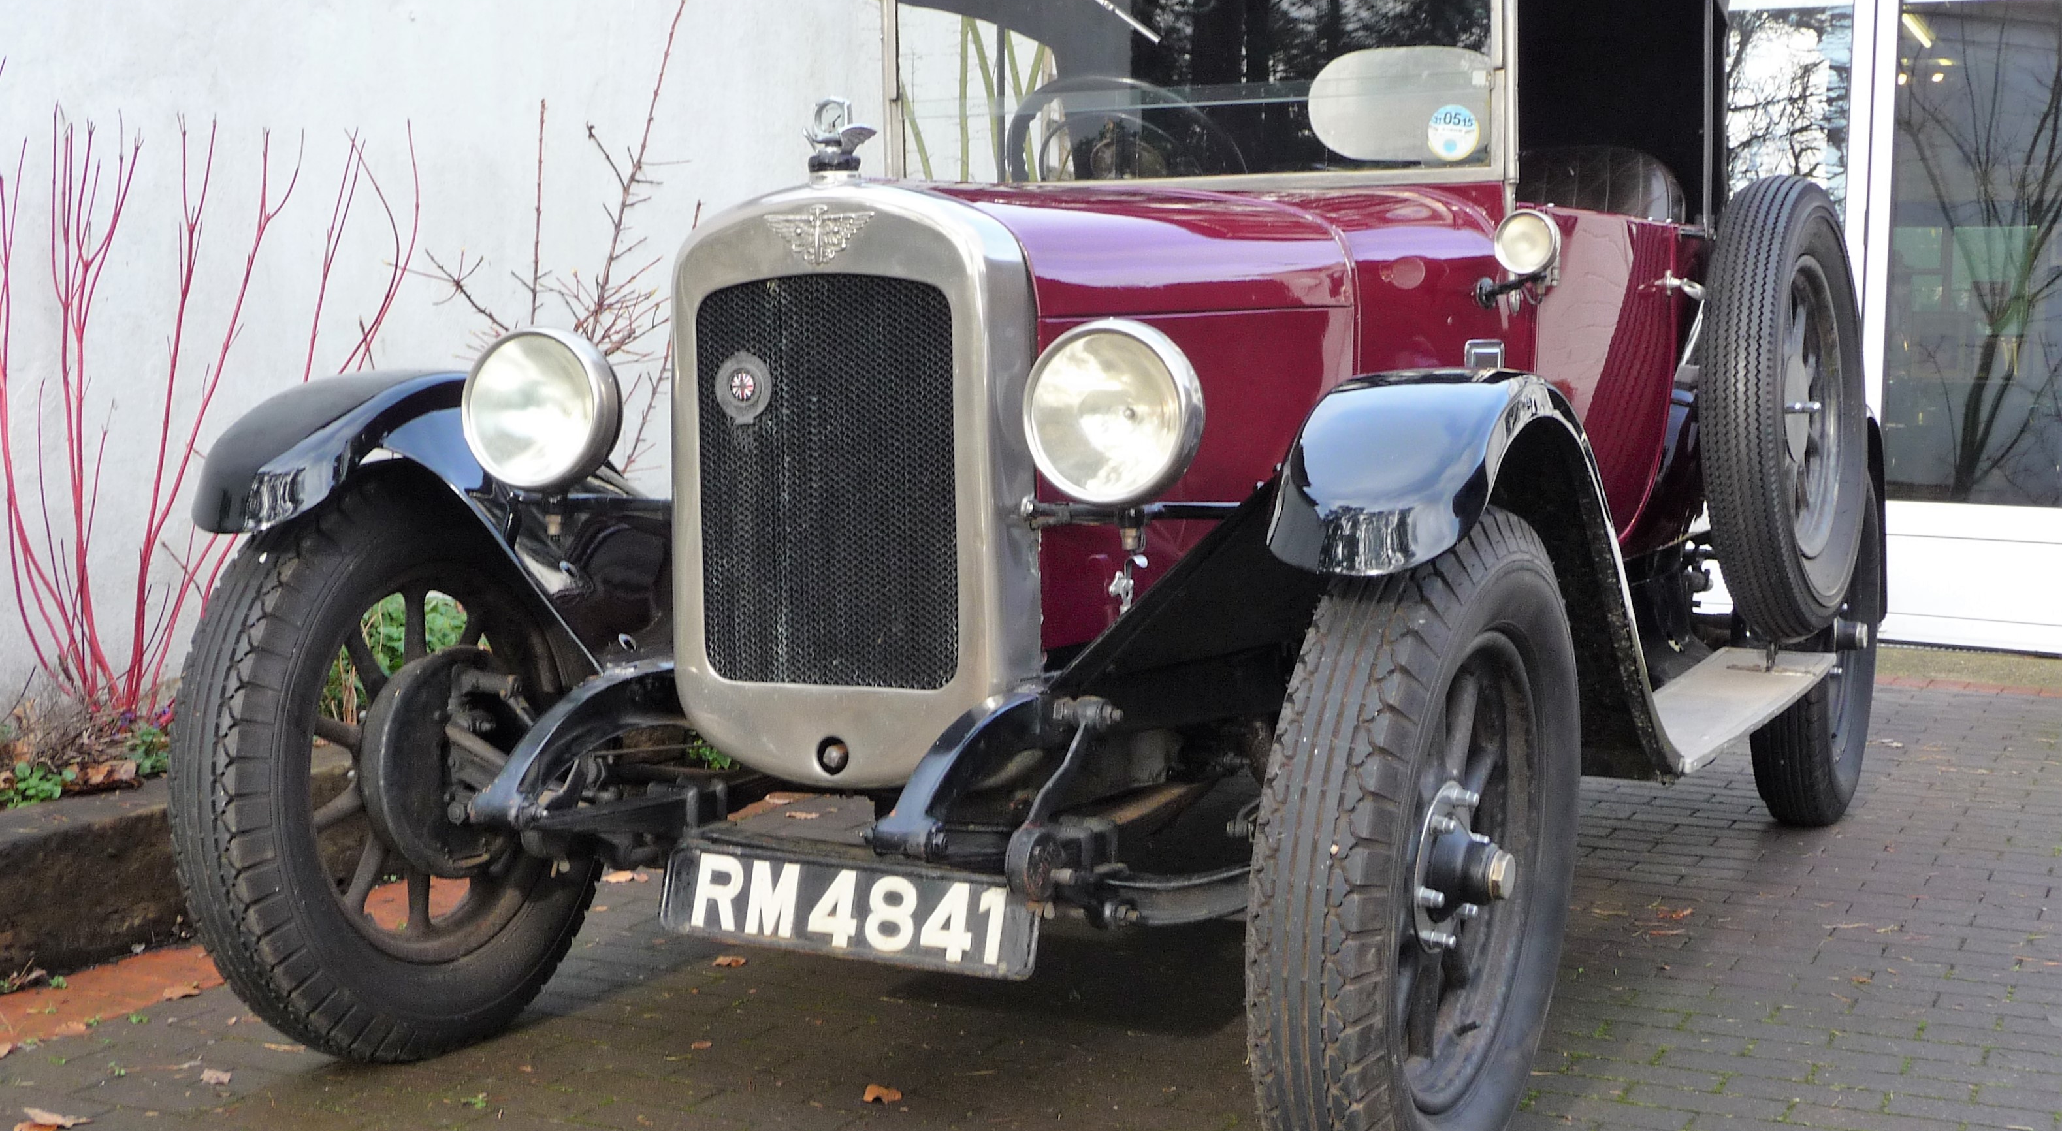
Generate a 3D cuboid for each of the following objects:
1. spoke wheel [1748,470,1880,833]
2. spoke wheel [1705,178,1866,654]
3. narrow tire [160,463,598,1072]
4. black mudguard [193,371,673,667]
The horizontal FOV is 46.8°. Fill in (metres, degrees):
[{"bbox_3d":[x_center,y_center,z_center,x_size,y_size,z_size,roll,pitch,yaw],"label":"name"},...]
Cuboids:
[{"bbox_3d":[1.696,0.166,5.101,0.155,0.785,0.785,2,4,26],"label":"spoke wheel"},{"bbox_3d":[1.319,-0.268,4.152,0.148,0.800,0.800,-1,3,29],"label":"spoke wheel"},{"bbox_3d":[-0.831,0.265,3.224,0.158,0.800,0.800,0,3,27],"label":"narrow tire"},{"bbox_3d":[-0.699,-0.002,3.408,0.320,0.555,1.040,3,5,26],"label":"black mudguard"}]

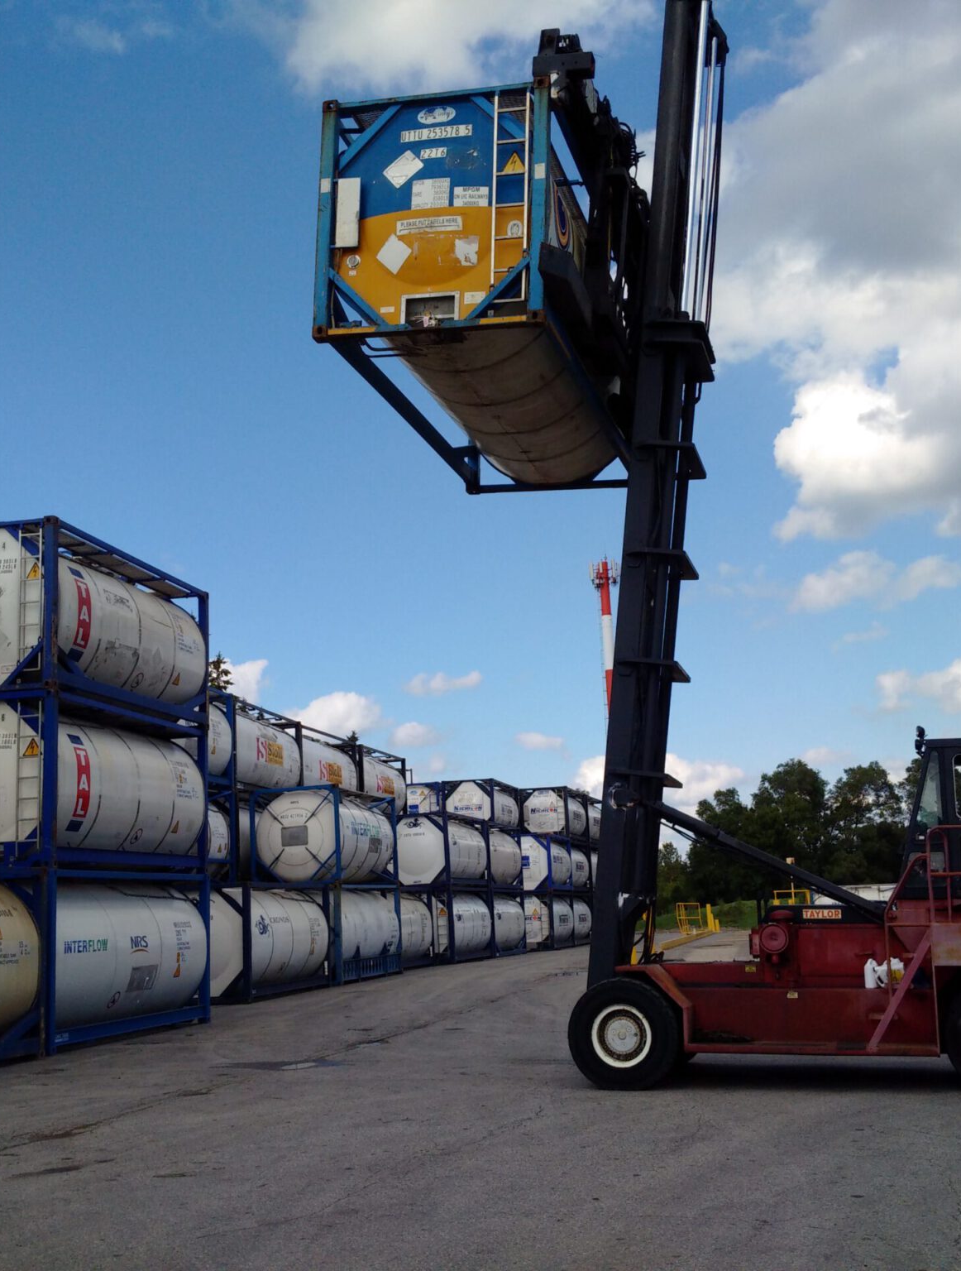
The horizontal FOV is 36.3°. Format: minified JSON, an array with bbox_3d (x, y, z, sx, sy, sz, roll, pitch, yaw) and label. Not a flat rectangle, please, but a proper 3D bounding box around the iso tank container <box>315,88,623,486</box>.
[{"bbox_3d":[0.262,-3.818,17.766,2.438,2.591,6.058,-1,-10,15],"label":"iso tank container"}]

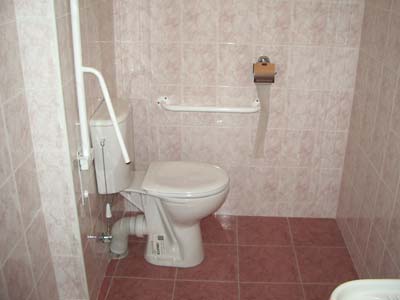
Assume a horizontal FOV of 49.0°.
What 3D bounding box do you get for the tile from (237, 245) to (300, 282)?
[{"bbox_3d":[0.383,0.640,2.454,0.333,0.010,0.333,2,24,3],"label":"tile"}]

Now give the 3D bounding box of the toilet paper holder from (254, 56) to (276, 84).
[{"bbox_3d":[0.365,-0.443,2.458,0.130,0.138,0.105,1,23,3],"label":"toilet paper holder"}]

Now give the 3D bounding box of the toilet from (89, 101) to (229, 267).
[{"bbox_3d":[-0.173,0.186,2.398,0.667,0.860,0.380,2,24,3],"label":"toilet"}]

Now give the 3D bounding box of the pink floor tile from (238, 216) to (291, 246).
[{"bbox_3d":[0.404,0.510,2.750,0.333,0.010,0.325,2,24,3],"label":"pink floor tile"}]

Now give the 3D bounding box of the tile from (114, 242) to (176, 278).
[{"bbox_3d":[-0.283,0.622,2.489,0.333,0.010,0.333,2,24,3],"label":"tile"}]

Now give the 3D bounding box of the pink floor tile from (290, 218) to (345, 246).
[{"bbox_3d":[0.721,0.518,2.733,0.325,0.010,0.325,1,23,3],"label":"pink floor tile"}]

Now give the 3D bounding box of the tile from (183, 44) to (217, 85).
[{"bbox_3d":[0.001,-0.486,2.519,0.200,0.248,0.010,2,24,3],"label":"tile"}]

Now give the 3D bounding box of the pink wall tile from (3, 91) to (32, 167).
[{"bbox_3d":[-0.650,-0.072,1.575,0.010,0.250,0.188,1,23,3],"label":"pink wall tile"}]

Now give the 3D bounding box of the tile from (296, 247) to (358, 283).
[{"bbox_3d":[0.702,0.647,2.435,0.325,0.010,0.330,1,23,3],"label":"tile"}]

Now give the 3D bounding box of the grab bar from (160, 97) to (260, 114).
[{"bbox_3d":[0.059,-0.256,2.561,0.630,0.073,0.098,1,23,3],"label":"grab bar"}]

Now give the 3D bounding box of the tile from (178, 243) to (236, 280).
[{"bbox_3d":[0.048,0.632,2.469,0.330,0.010,0.330,1,23,3],"label":"tile"}]

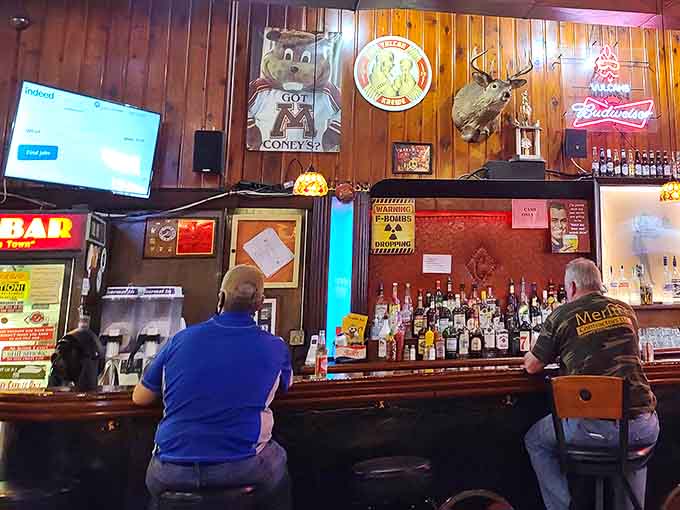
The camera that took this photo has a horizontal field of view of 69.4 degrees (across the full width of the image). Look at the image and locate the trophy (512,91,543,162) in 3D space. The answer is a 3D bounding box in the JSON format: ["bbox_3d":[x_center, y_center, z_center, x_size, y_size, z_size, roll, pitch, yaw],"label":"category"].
[{"bbox_3d":[1.422,-0.975,3.716,0.271,0.571,0.140,1,-7,-9],"label":"trophy"}]

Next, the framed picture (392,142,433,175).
[{"bbox_3d":[0.541,-0.720,3.667,0.300,0.243,0.020,2,-7,-10],"label":"framed picture"}]

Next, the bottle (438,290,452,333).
[{"bbox_3d":[0.736,0.411,3.425,0.090,0.326,0.085,2,-7,-9],"label":"bottle"}]

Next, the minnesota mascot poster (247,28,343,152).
[{"bbox_3d":[-0.336,-1.229,3.680,0.690,0.915,0.020,2,-7,-9],"label":"minnesota mascot poster"}]

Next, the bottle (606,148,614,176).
[{"bbox_3d":[2.203,-0.750,3.999,0.061,0.226,0.061,2,-7,-9],"label":"bottle"}]

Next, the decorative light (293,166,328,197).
[{"bbox_3d":[-0.167,-0.408,2.733,0.195,0.165,0.195,2,-7,-10],"label":"decorative light"}]

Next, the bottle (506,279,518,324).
[{"bbox_3d":[1.275,0.358,3.620,0.083,0.367,0.083,2,-7,-9],"label":"bottle"}]

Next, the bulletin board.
[{"bbox_3d":[-0.512,-0.048,3.395,0.485,0.558,0.030,1,-7,-9],"label":"bulletin board"}]

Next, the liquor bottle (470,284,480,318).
[{"bbox_3d":[0.941,0.342,3.418,0.074,0.309,0.074,1,-7,-9],"label":"liquor bottle"}]

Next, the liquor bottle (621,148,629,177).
[{"bbox_3d":[2.242,-0.722,3.870,0.062,0.229,0.062,2,-7,-9],"label":"liquor bottle"}]

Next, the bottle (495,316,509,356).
[{"bbox_3d":[1.135,0.571,3.445,0.088,0.288,0.085,2,-7,-10],"label":"bottle"}]

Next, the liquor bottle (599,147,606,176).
[{"bbox_3d":[2.079,-0.733,3.872,0.062,0.233,0.062,2,-7,-10],"label":"liquor bottle"}]

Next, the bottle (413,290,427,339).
[{"bbox_3d":[0.531,0.393,3.260,0.085,0.320,0.085,2,-7,-9],"label":"bottle"}]

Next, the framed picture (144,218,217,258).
[{"bbox_3d":[-1.108,-0.115,3.410,0.474,0.281,0.030,2,-7,-9],"label":"framed picture"}]

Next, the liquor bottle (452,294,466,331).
[{"bbox_3d":[0.837,0.427,3.439,0.090,0.299,0.090,2,-7,-9],"label":"liquor bottle"}]

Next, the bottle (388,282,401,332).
[{"bbox_3d":[0.362,0.356,3.261,0.077,0.340,0.077,1,-7,-9],"label":"bottle"}]

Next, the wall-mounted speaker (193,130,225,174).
[{"bbox_3d":[-0.871,-0.683,3.254,0.193,0.295,0.180,1,-7,-9],"label":"wall-mounted speaker"}]

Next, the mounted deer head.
[{"bbox_3d":[1.110,-1.155,3.570,0.430,0.600,0.460,3,-7,-18],"label":"mounted deer head"}]

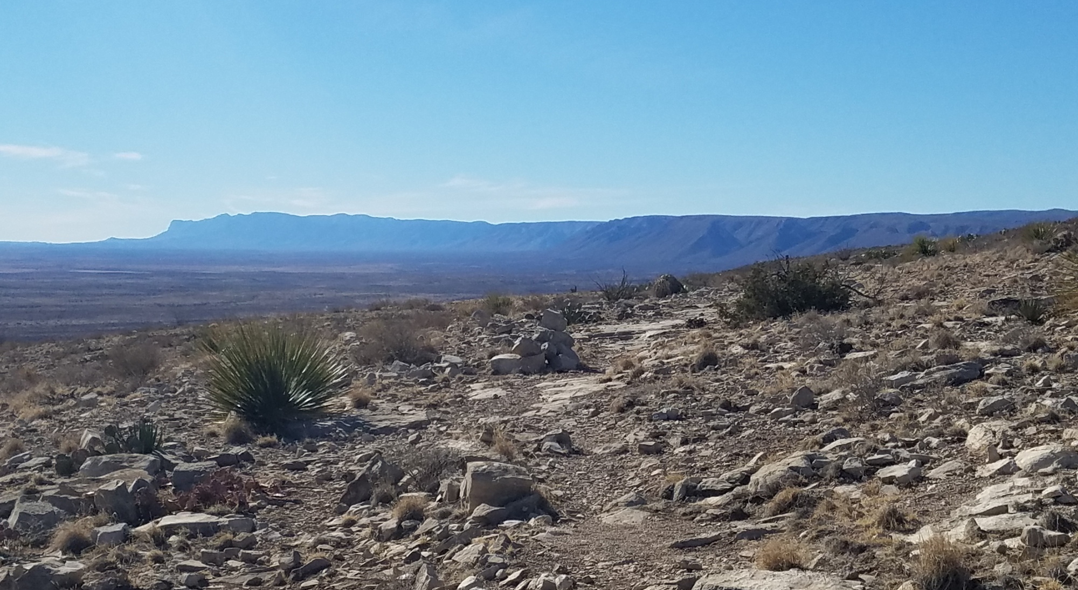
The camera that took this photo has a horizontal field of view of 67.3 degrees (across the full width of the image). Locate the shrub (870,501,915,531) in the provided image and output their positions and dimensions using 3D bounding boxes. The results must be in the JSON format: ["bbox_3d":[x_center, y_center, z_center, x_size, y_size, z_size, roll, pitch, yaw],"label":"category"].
[{"bbox_3d":[2.011,1.252,4.600,0.237,0.140,0.213,2,4,24],"label":"shrub"}]

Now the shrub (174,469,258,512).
[{"bbox_3d":[-2.432,1.469,6.089,0.627,0.264,0.439,0,4,0],"label":"shrub"}]

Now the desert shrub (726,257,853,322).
[{"bbox_3d":[5.634,-0.165,18.300,2.653,1.336,2.123,1,4,17],"label":"desert shrub"}]

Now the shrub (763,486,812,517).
[{"bbox_3d":[1.536,1.272,5.000,0.288,0.149,0.260,1,4,17],"label":"shrub"}]

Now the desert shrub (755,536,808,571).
[{"bbox_3d":[1.257,1.336,4.200,0.264,0.133,0.237,1,4,17],"label":"desert shrub"}]

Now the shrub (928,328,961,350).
[{"bbox_3d":[5.870,0.634,11.720,0.463,0.282,0.426,0,4,0],"label":"shrub"}]

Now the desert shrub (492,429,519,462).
[{"bbox_3d":[-0.286,1.277,6.880,0.222,0.249,0.204,0,4,0],"label":"desert shrub"}]

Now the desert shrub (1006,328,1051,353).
[{"bbox_3d":[6.644,0.613,11.000,0.519,0.295,0.441,2,4,31],"label":"desert shrub"}]

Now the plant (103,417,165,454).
[{"bbox_3d":[-4.357,1.504,8.700,0.591,0.357,0.414,-2,4,-27],"label":"plant"}]

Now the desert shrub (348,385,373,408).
[{"bbox_3d":[-2.319,1.318,10.515,0.317,0.281,0.292,0,4,0],"label":"desert shrub"}]

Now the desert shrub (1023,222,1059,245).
[{"bbox_3d":[18.582,-2.309,30.000,1.311,0.843,1.206,0,4,0],"label":"desert shrub"}]

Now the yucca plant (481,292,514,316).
[{"bbox_3d":[-1.300,0.279,25.500,1.034,0.710,0.952,0,4,0],"label":"yucca plant"}]

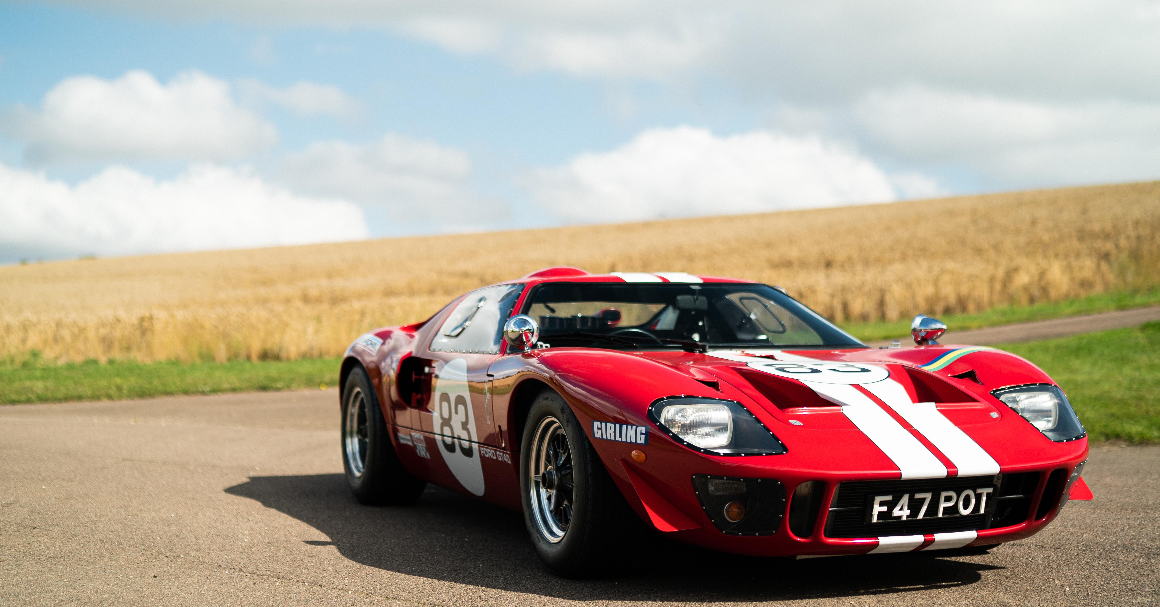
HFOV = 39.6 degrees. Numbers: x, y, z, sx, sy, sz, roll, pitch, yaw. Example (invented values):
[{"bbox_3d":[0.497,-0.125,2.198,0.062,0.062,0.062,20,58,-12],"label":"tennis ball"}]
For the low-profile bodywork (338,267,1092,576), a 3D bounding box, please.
[{"bbox_3d":[0.259,0.377,6.558,1.790,1.050,4.170,0,-1,-23],"label":"low-profile bodywork"}]

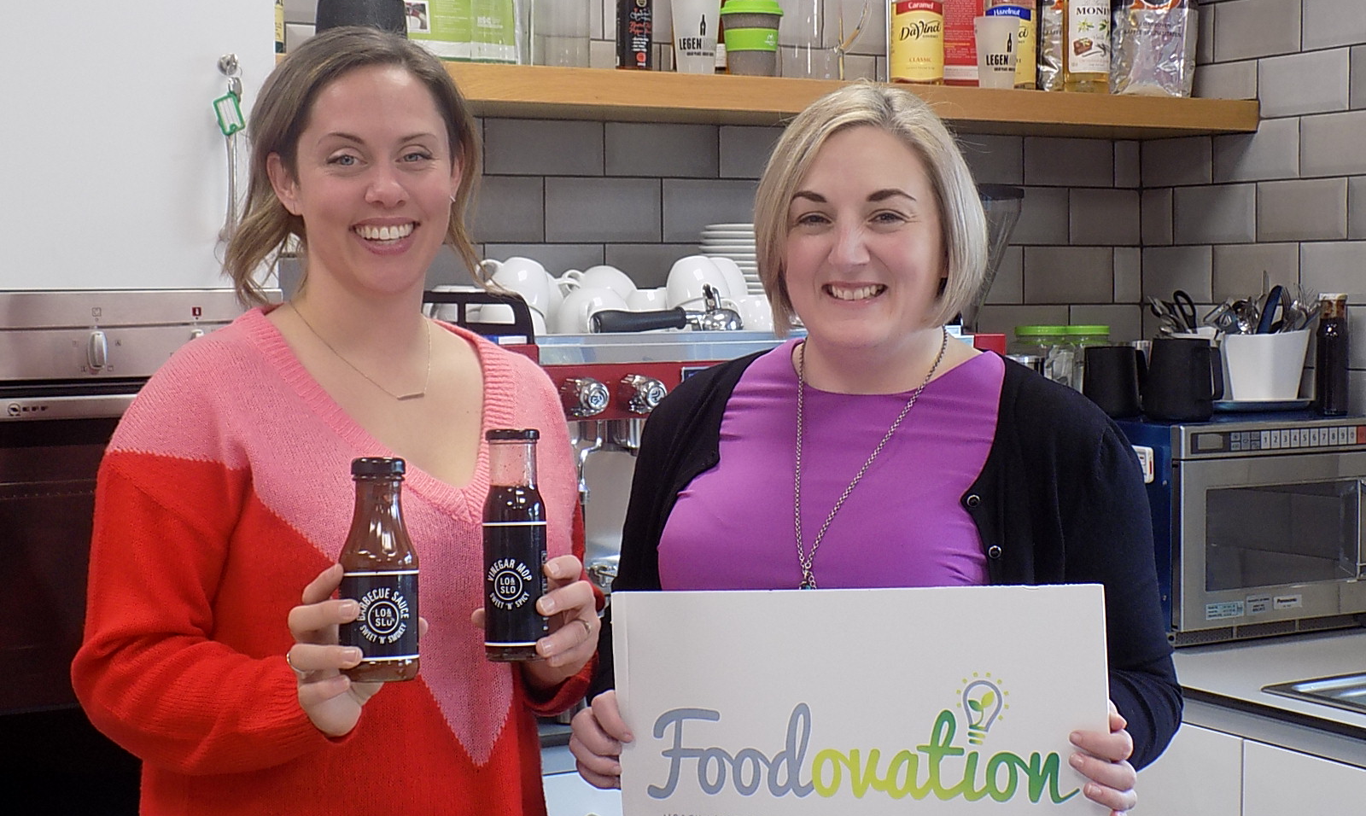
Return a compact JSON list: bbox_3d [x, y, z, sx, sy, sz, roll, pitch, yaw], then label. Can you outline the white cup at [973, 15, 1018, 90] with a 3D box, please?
[{"bbox_3d":[0.489,-0.554,3.204,0.069,0.114,0.069,0,3,9],"label":"white cup"}]

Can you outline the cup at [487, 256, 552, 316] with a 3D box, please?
[{"bbox_3d":[-0.222,-0.161,2.720,0.103,0.063,0.081,16,-16,0],"label":"cup"}]

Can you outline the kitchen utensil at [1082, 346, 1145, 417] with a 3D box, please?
[{"bbox_3d":[0.692,-0.042,3.244,0.125,0.112,0.089,-1,4,-13],"label":"kitchen utensil"}]

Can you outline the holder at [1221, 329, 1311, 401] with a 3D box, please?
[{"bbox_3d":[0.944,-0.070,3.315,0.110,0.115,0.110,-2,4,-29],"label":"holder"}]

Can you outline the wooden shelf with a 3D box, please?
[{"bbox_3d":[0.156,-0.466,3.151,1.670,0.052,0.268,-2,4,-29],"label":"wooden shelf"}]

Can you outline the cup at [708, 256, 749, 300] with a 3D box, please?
[{"bbox_3d":[0.047,-0.180,2.945,0.089,0.067,0.104,-9,-9,0],"label":"cup"}]

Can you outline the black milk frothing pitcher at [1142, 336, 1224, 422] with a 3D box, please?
[{"bbox_3d":[0.769,-0.042,3.121,0.108,0.121,0.151,-2,4,-29],"label":"black milk frothing pitcher"}]

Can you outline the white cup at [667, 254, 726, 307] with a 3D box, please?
[{"bbox_3d":[0.019,-0.175,2.855,0.089,0.067,0.104,-9,-9,0],"label":"white cup"}]

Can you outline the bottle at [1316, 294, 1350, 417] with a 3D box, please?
[{"bbox_3d":[1.021,-0.084,3.219,0.049,0.189,0.049,1,4,18],"label":"bottle"}]

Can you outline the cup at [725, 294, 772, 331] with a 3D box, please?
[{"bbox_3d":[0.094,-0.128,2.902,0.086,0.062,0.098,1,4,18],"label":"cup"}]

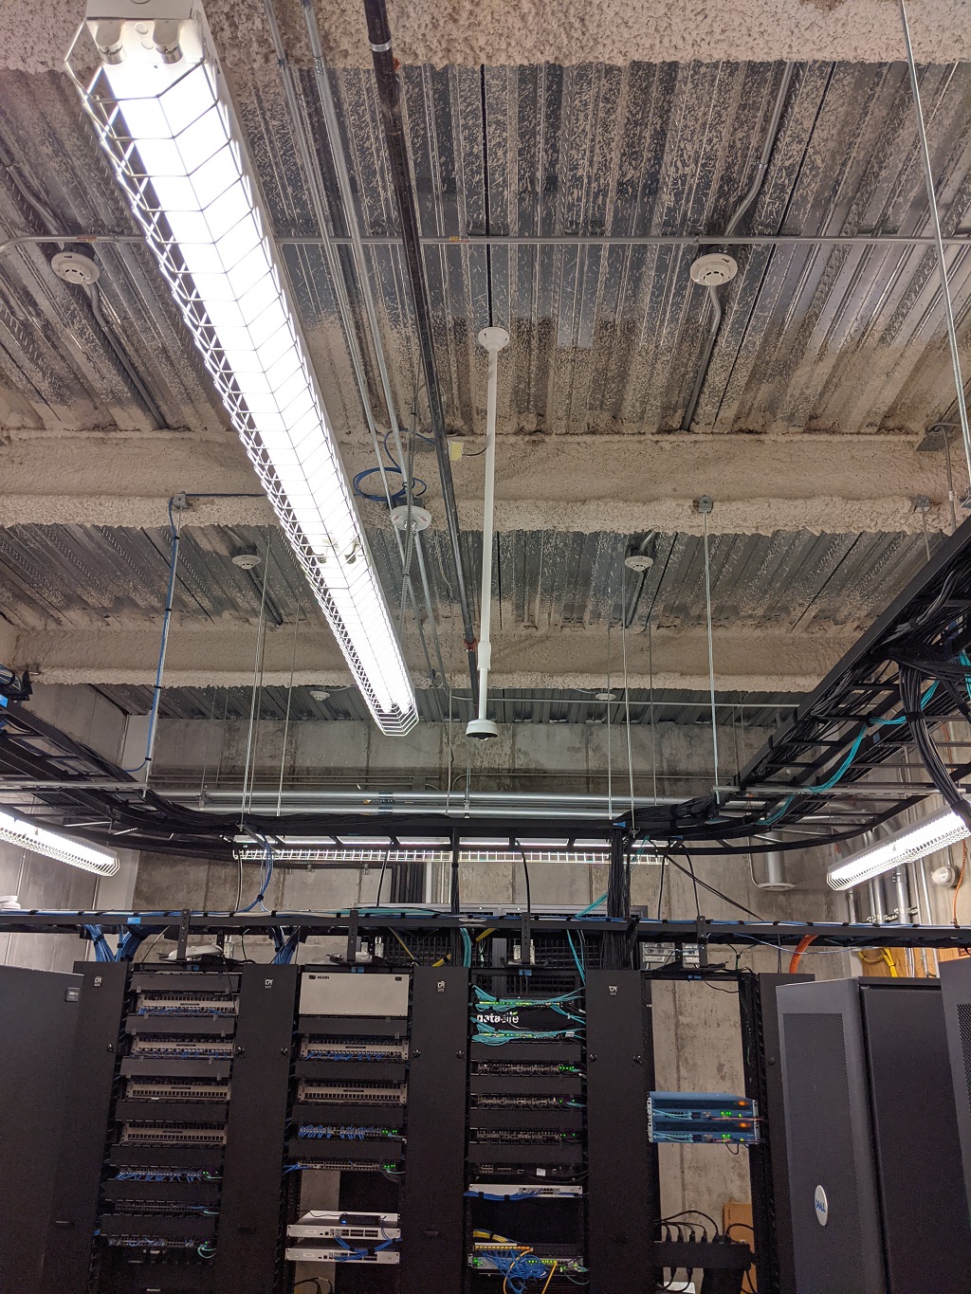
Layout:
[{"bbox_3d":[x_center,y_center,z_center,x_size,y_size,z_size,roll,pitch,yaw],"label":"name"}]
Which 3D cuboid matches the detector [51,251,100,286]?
[{"bbox_3d":[-1.314,-1.192,3.235,0.155,0.070,0.155,1,-20,2],"label":"detector"}]

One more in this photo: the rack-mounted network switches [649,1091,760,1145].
[{"bbox_3d":[0.972,2.178,4.685,0.483,0.178,0.470,0,-20,2],"label":"rack-mounted network switches"}]

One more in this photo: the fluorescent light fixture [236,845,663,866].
[{"bbox_3d":[-0.202,1.148,5.703,2.450,0.140,0.160,1,-20,2],"label":"fluorescent light fixture"}]

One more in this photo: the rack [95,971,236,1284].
[{"bbox_3d":[-1.387,2.177,4.682,0.530,1.280,0.500,1,-20,2],"label":"rack"}]

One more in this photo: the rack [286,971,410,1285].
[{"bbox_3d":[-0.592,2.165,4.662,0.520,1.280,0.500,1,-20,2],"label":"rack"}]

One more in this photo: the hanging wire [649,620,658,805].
[{"bbox_3d":[1.010,0.374,6.081,0.014,1.170,0.014,1,-20,2],"label":"hanging wire"}]

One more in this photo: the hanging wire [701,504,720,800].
[{"bbox_3d":[0.886,-0.004,3.952,0.016,1.190,0.016,1,-20,2],"label":"hanging wire"}]

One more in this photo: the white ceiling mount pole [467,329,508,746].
[{"bbox_3d":[0.011,-0.411,3.396,0.110,1.490,0.110,1,-20,2],"label":"white ceiling mount pole"}]

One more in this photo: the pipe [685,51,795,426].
[{"bbox_3d":[0.792,-1.179,3.338,0.085,0.070,1.750,1,-20,2],"label":"pipe"}]

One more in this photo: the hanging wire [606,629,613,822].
[{"bbox_3d":[0.726,0.410,5.886,0.014,1.200,0.014,1,-20,2],"label":"hanging wire"}]

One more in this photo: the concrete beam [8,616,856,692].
[{"bbox_3d":[-0.217,0.054,6.465,5.550,0.320,0.340,1,-20,2],"label":"concrete beam"}]

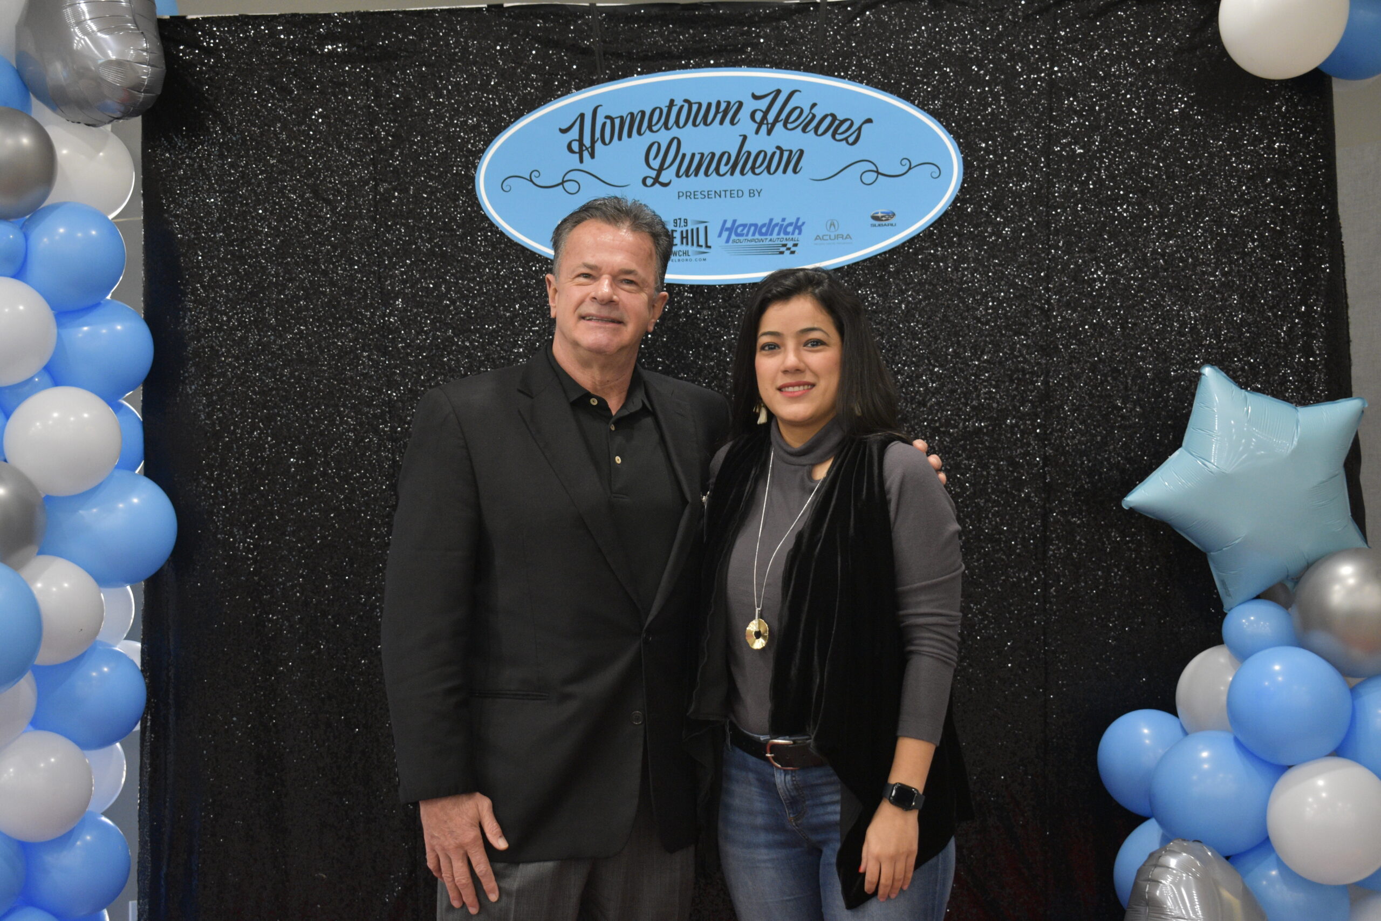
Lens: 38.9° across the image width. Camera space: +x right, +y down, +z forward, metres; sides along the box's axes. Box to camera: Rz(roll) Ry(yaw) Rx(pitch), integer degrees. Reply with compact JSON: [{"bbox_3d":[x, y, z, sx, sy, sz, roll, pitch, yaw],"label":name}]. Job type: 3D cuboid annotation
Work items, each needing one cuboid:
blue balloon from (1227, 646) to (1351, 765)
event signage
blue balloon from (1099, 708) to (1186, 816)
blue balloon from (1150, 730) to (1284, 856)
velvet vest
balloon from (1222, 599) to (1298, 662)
[{"bbox_3d":[0.980,0.401,3.200,0.206,0.200,0.207,-1,0,14],"label":"blue balloon"},{"bbox_3d":[0.051,-0.504,3.480,0.865,0.385,0.010,-1,0,2],"label":"event signage"},{"bbox_3d":[0.779,0.511,3.320,0.182,0.184,0.185,-1,0,14],"label":"blue balloon"},{"bbox_3d":[0.861,0.544,3.200,0.216,0.207,0.212,-1,0,14],"label":"blue balloon"},{"bbox_3d":[0.202,0.299,2.830,0.410,0.700,0.300,-1,0,27],"label":"velvet vest"},{"bbox_3d":[0.944,0.286,3.250,0.121,0.115,0.121,-1,0,14],"label":"balloon"}]

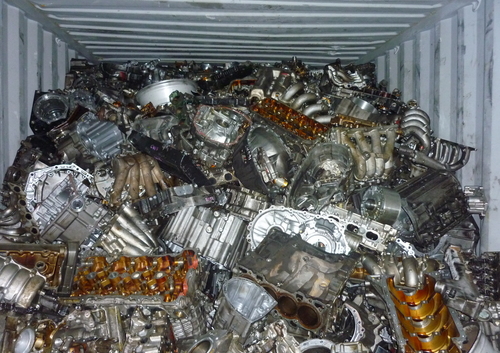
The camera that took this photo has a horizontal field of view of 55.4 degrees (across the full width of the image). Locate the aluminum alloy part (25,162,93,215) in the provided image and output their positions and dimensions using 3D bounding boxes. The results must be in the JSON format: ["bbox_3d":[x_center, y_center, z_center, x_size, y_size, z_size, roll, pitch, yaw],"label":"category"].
[{"bbox_3d":[-0.912,0.061,2.300,0.320,0.250,0.140,-1,-20,-16],"label":"aluminum alloy part"}]

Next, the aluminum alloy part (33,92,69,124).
[{"bbox_3d":[-1.105,-0.381,2.650,0.180,0.170,0.120,0,-9,-10],"label":"aluminum alloy part"}]

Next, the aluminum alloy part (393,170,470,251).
[{"bbox_3d":[0.810,0.148,2.140,0.310,0.250,0.240,-34,11,-36],"label":"aluminum alloy part"}]

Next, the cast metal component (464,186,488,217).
[{"bbox_3d":[1.083,0.120,2.290,0.125,0.150,0.130,4,3,17],"label":"cast metal component"}]

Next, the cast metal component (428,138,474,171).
[{"bbox_3d":[1.028,-0.117,2.420,0.240,0.150,0.120,11,-6,15],"label":"cast metal component"}]

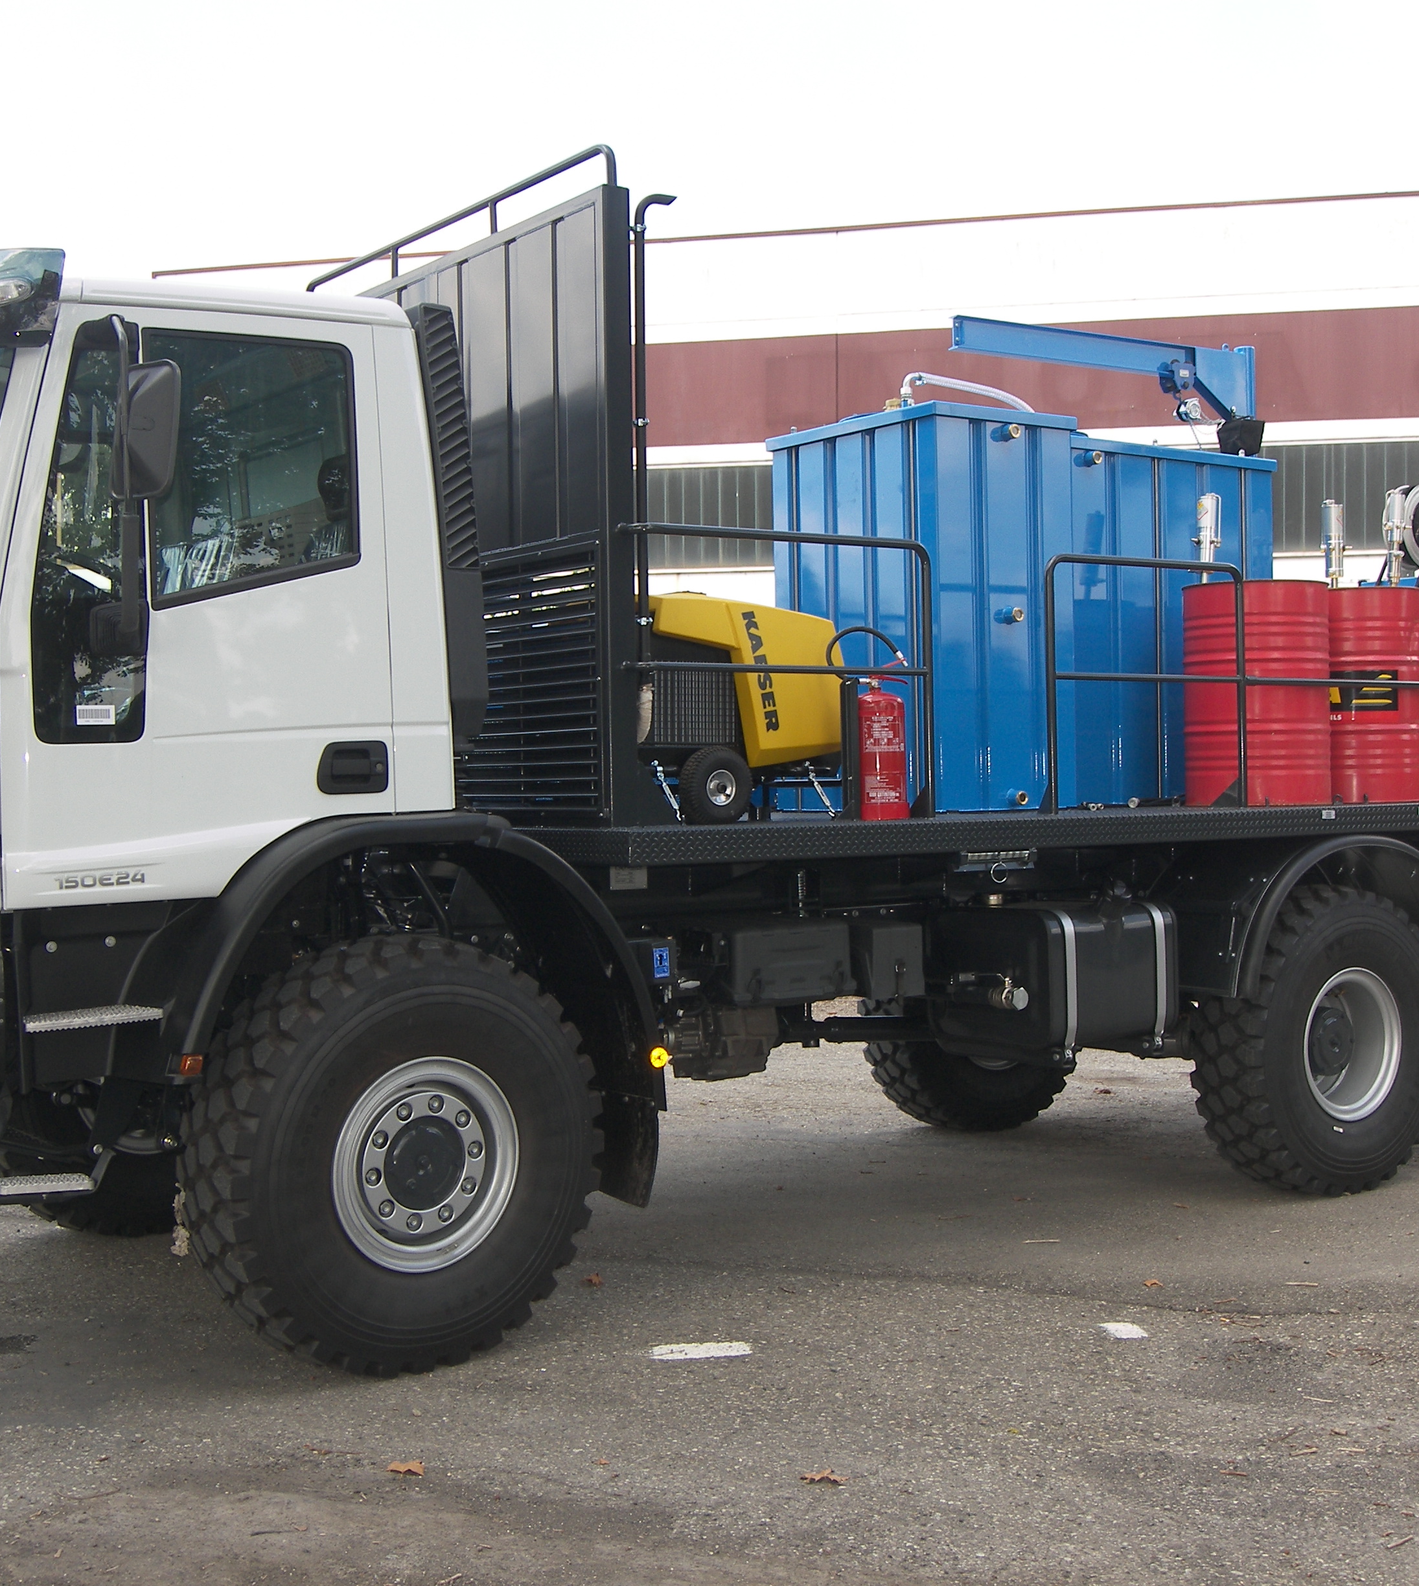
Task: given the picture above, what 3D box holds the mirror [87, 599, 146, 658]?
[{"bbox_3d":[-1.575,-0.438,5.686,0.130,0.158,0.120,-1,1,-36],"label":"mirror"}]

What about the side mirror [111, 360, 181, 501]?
[{"bbox_3d":[-1.448,-0.938,5.520,0.200,0.370,0.110,0,1,42],"label":"side mirror"}]

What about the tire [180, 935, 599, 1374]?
[{"bbox_3d":[-0.899,1.032,6.195,1.220,1.220,0.370,-1,1,-38],"label":"tire"}]

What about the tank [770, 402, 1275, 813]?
[{"bbox_3d":[1.371,-0.728,9.210,1.980,1.570,1.065,-1,1,-36],"label":"tank"}]

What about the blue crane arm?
[{"bbox_3d":[1.756,-1.862,9.310,1.860,0.360,0.160,-1,1,-36],"label":"blue crane arm"}]

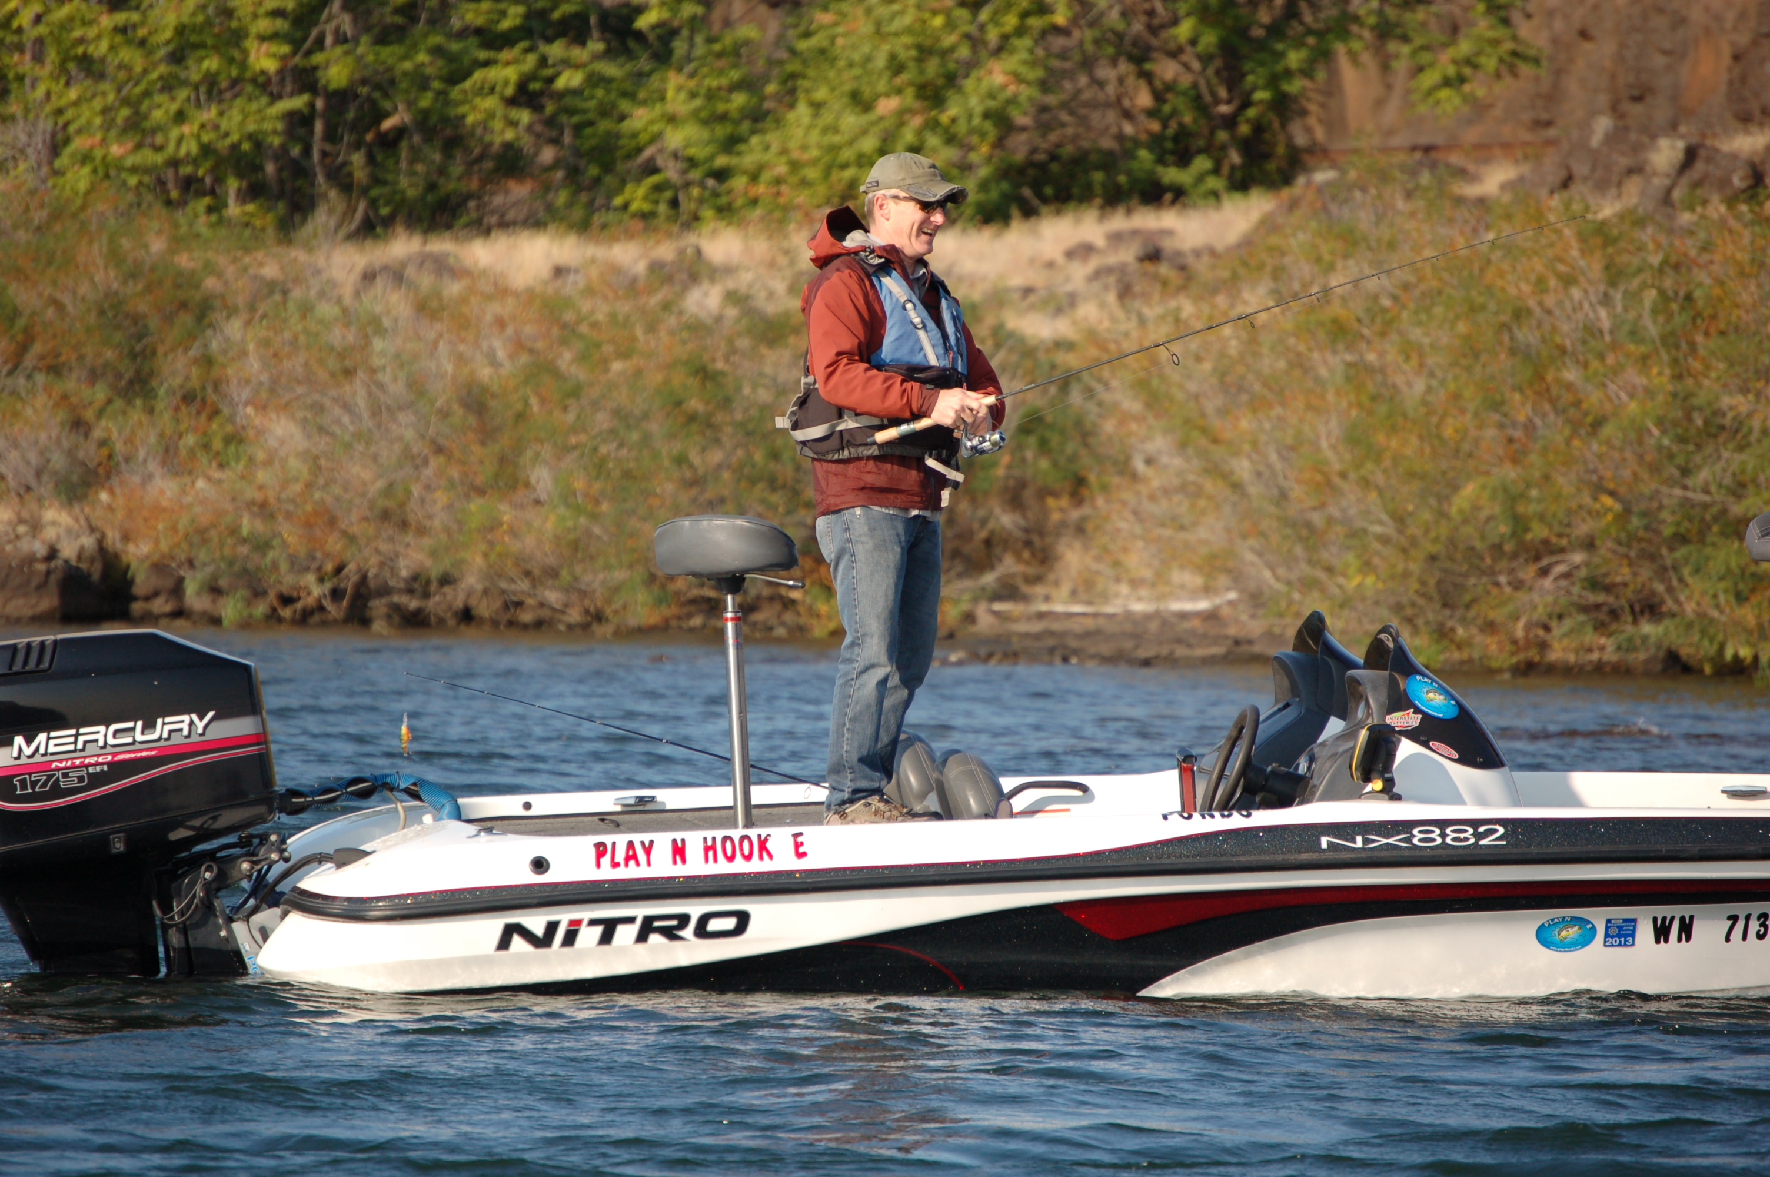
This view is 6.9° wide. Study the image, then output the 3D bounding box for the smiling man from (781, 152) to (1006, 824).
[{"bbox_3d":[0.020,-0.260,39.300,0.540,1.810,0.580,1,2,27],"label":"smiling man"}]

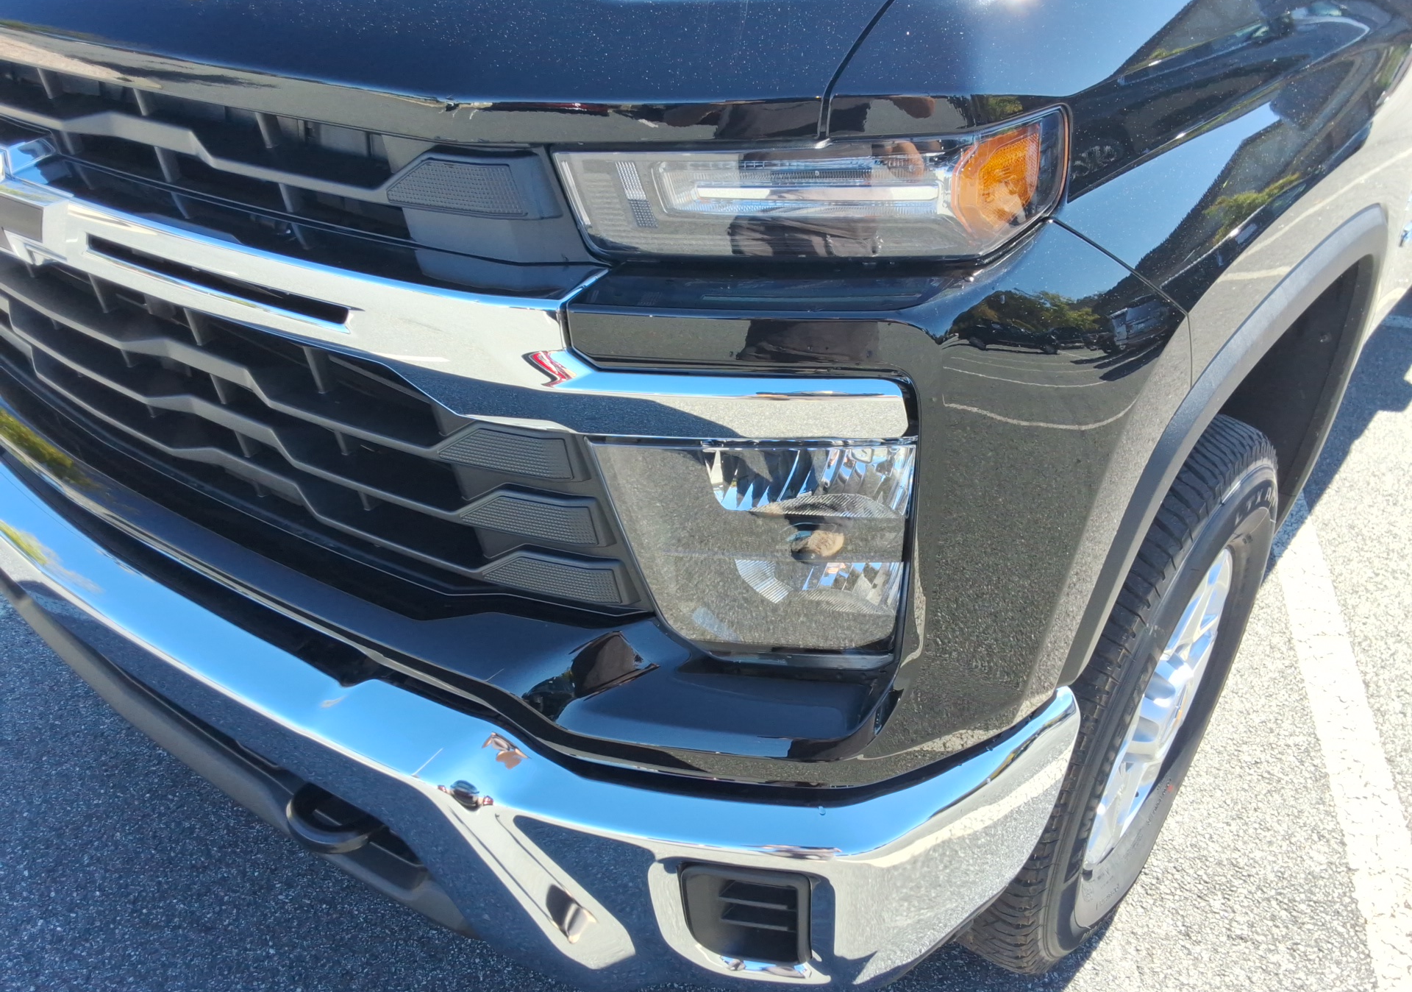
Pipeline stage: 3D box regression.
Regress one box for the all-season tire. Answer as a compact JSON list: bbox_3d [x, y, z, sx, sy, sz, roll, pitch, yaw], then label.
[{"bbox_3d":[0.539,0.256,1.650,0.275,0.820,0.826,24,37,34],"label":"all-season tire"}]

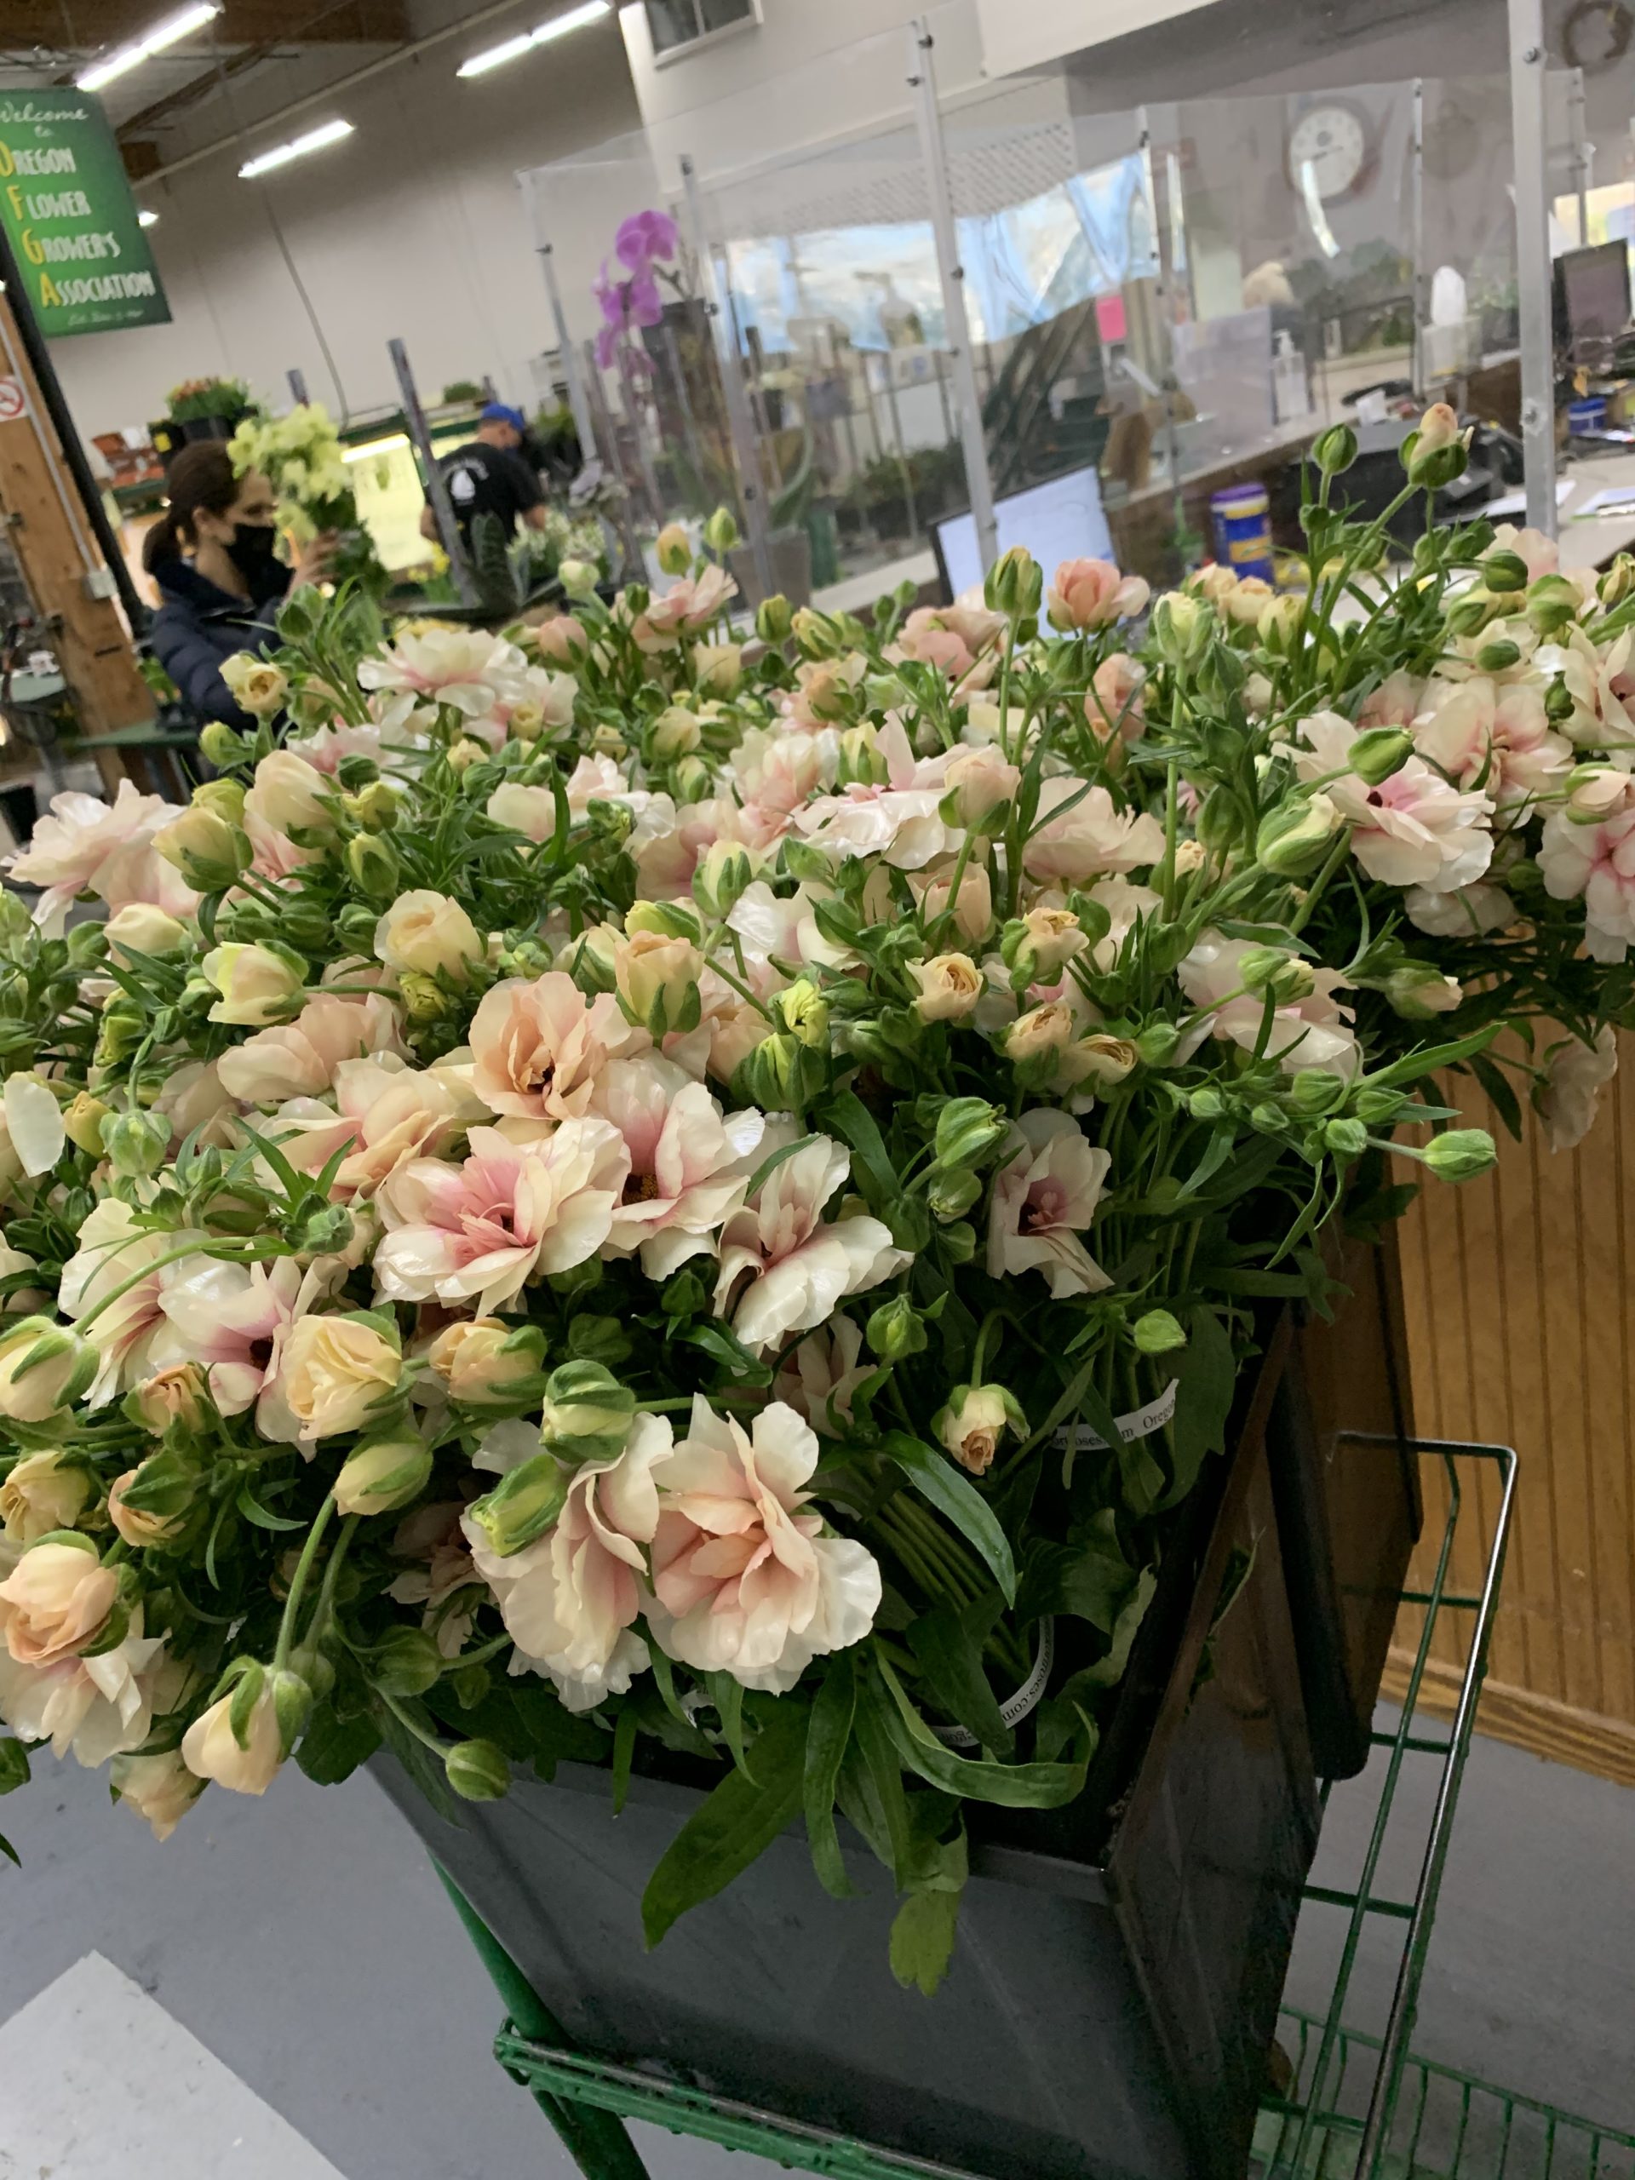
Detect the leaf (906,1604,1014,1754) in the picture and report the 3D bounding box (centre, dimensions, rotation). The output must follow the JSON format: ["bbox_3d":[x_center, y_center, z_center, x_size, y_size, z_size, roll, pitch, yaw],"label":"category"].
[{"bbox_3d":[0.050,0.205,0.570,0.024,0.056,0.012,-34,16,-17],"label":"leaf"}]

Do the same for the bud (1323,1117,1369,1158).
[{"bbox_3d":[0.223,0.021,0.690,0.020,0.018,0.018,25,0,-29],"label":"bud"}]

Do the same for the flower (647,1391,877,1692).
[{"bbox_3d":[-0.018,0.152,0.550,0.075,0.091,0.055,-2,9,6],"label":"flower"}]

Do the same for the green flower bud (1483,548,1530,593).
[{"bbox_3d":[0.324,-0.244,0.770,0.024,0.021,0.021,16,0,21],"label":"green flower bud"}]

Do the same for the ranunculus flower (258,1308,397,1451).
[{"bbox_3d":[-0.141,0.084,0.475,0.036,0.038,0.035,5,14,34],"label":"ranunculus flower"}]

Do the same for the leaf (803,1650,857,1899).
[{"bbox_3d":[0.004,0.221,0.530,0.015,0.078,0.018,-2,-12,8],"label":"leaf"}]

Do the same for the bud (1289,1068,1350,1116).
[{"bbox_3d":[0.233,0.001,0.760,0.026,0.021,0.021,-9,-3,9],"label":"bud"}]

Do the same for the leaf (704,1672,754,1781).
[{"bbox_3d":[-0.033,0.225,0.585,0.014,0.046,0.013,-19,-6,-2],"label":"leaf"}]

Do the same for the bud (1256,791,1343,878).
[{"bbox_3d":[0.185,-0.098,0.630,0.037,0.026,0.026,-34,0,24],"label":"bud"}]

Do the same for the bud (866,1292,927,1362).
[{"bbox_3d":[0.026,0.078,0.540,0.020,0.022,0.020,6,12,0],"label":"bud"}]

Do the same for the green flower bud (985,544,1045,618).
[{"bbox_3d":[0.095,-0.245,0.790,0.028,0.036,0.028,-8,20,9],"label":"green flower bud"}]

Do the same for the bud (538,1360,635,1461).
[{"bbox_3d":[-0.075,0.104,0.530,0.032,0.031,0.031,-7,0,-28],"label":"bud"}]

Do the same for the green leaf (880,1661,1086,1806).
[{"bbox_3d":[0.059,0.230,0.585,0.071,0.047,0.040,-9,21,8],"label":"green leaf"}]

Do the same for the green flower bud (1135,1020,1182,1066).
[{"bbox_3d":[0.152,-0.021,0.730,0.022,0.020,0.020,-41,-6,15],"label":"green flower bud"}]

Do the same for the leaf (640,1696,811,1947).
[{"bbox_3d":[-0.028,0.224,0.500,0.088,0.025,0.014,-57,13,-3],"label":"leaf"}]

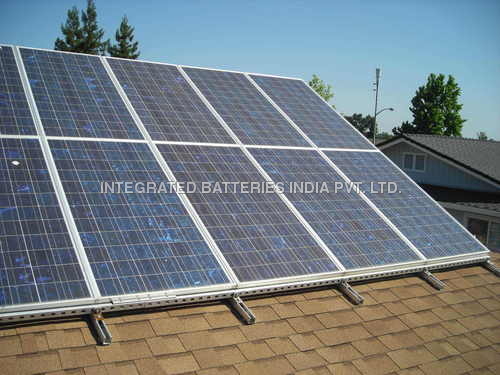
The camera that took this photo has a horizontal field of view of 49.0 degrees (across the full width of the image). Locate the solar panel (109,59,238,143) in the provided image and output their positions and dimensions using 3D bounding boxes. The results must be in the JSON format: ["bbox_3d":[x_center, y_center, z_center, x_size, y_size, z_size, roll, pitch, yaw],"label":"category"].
[{"bbox_3d":[-0.767,-0.807,5.064,0.826,0.046,1.575,0,36,-32],"label":"solar panel"}]

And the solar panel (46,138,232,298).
[{"bbox_3d":[-0.782,0.129,3.539,0.826,0.046,1.575,-1,36,-33],"label":"solar panel"}]

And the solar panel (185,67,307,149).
[{"bbox_3d":[-0.065,-0.814,5.512,0.826,0.046,1.575,0,36,-32],"label":"solar panel"}]

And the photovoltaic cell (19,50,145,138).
[{"bbox_3d":[-1.454,-0.794,4.616,0.826,0.046,1.575,0,36,-32],"label":"photovoltaic cell"}]

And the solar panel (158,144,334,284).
[{"bbox_3d":[-0.078,0.123,3.987,0.826,0.046,1.575,-1,36,-33],"label":"solar panel"}]

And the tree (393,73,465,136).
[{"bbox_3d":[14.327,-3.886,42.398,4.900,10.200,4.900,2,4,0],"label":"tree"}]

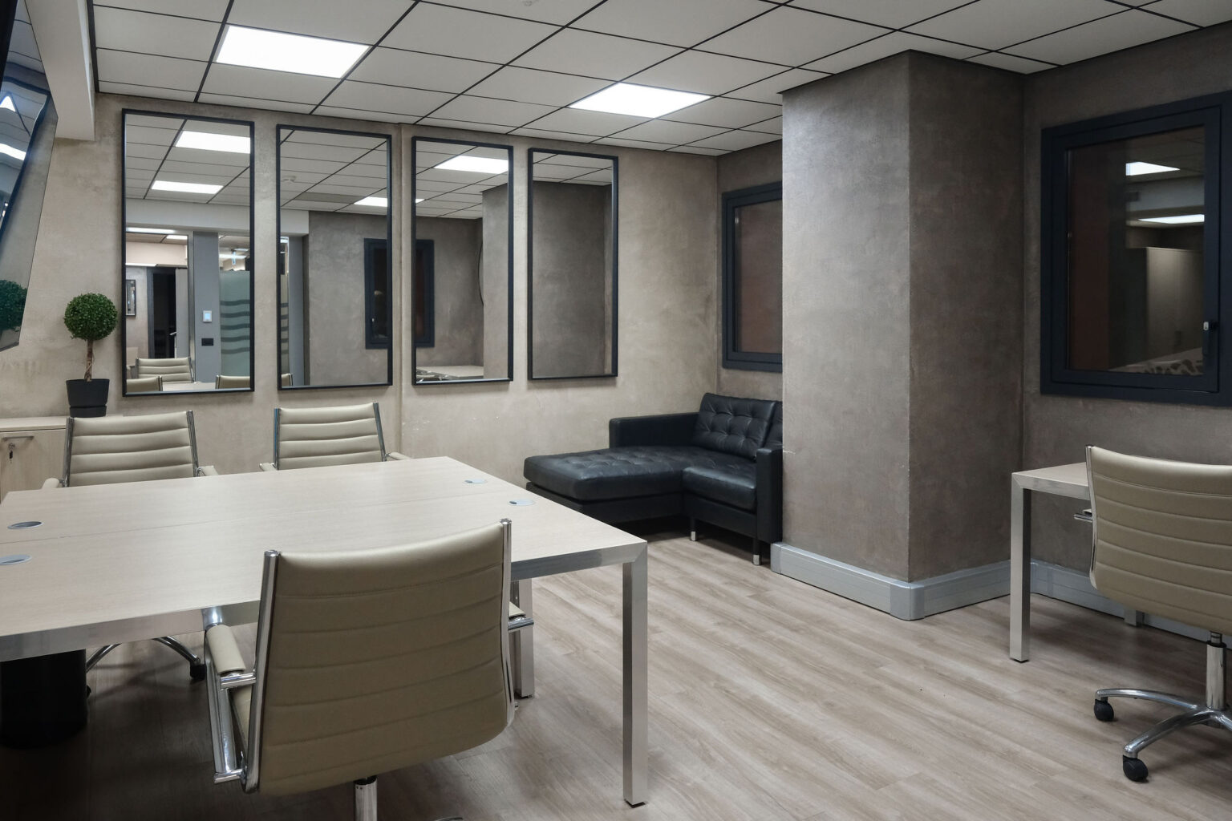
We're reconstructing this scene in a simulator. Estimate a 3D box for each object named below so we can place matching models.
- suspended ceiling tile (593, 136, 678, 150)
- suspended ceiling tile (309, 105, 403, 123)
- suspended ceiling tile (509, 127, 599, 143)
[{"bbox_3d":[0.147,-1.841,5.654,0.600,0.020,0.189,-5,8,-30],"label":"suspended ceiling tile"},{"bbox_3d":[-1.460,-1.761,4.864,0.610,0.030,0.220,-5,8,-30],"label":"suspended ceiling tile"},{"bbox_3d":[-0.380,-1.795,5.337,0.600,0.020,0.186,-5,8,-30],"label":"suspended ceiling tile"}]

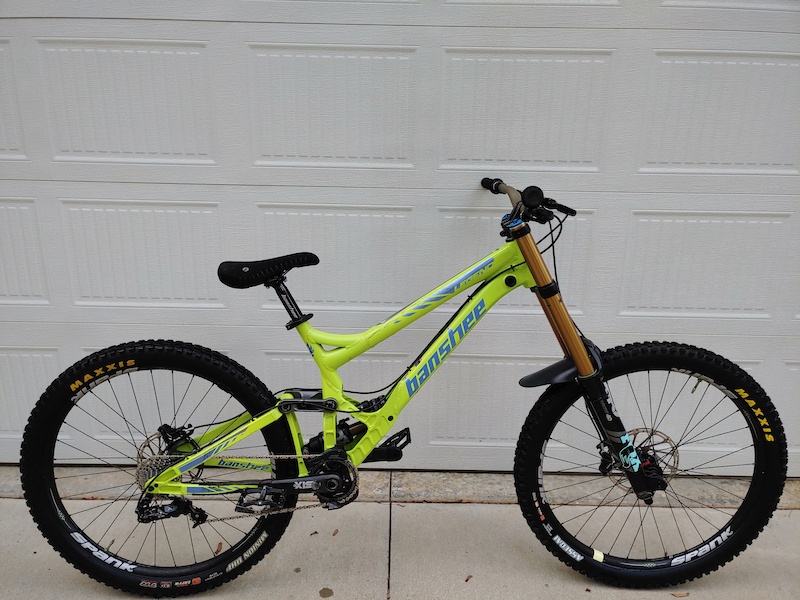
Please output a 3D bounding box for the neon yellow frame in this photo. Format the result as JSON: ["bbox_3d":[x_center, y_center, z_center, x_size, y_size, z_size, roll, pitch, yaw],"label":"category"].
[{"bbox_3d":[-0.147,0.170,1.578,1.020,0.670,0.175,0,12,-3],"label":"neon yellow frame"}]

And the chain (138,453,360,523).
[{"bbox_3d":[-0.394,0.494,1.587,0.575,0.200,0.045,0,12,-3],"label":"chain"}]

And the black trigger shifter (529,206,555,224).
[{"bbox_3d":[0.304,-0.182,1.291,0.062,0.042,0.065,2,13,2],"label":"black trigger shifter"}]

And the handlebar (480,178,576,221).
[{"bbox_3d":[0.305,-0.256,1.505,0.140,0.095,0.785,1,14,1],"label":"handlebar"}]

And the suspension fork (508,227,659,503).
[{"bbox_3d":[0.473,0.156,1.600,0.145,0.850,0.215,-25,12,7],"label":"suspension fork"}]

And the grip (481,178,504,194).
[{"bbox_3d":[0.277,-0.346,1.813,0.040,0.038,0.138,-1,16,-7],"label":"grip"}]

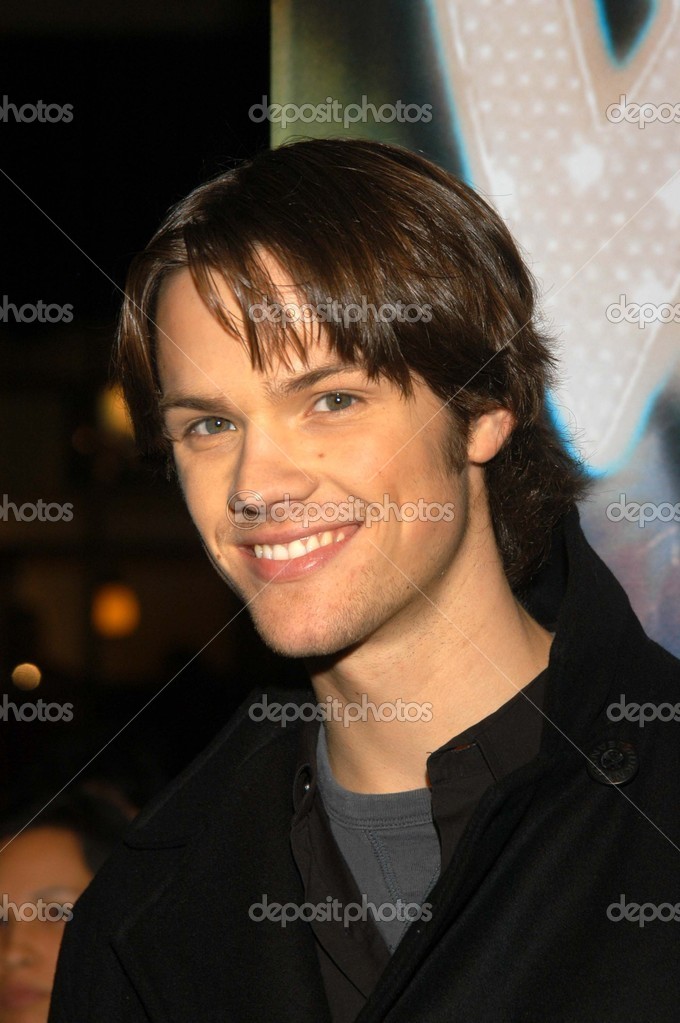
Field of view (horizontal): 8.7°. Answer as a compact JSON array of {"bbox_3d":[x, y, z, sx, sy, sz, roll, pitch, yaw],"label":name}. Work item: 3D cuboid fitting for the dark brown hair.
[{"bbox_3d":[0.003,-0.068,2.270,0.205,0.240,0.240,-9,-1,24],"label":"dark brown hair"}]

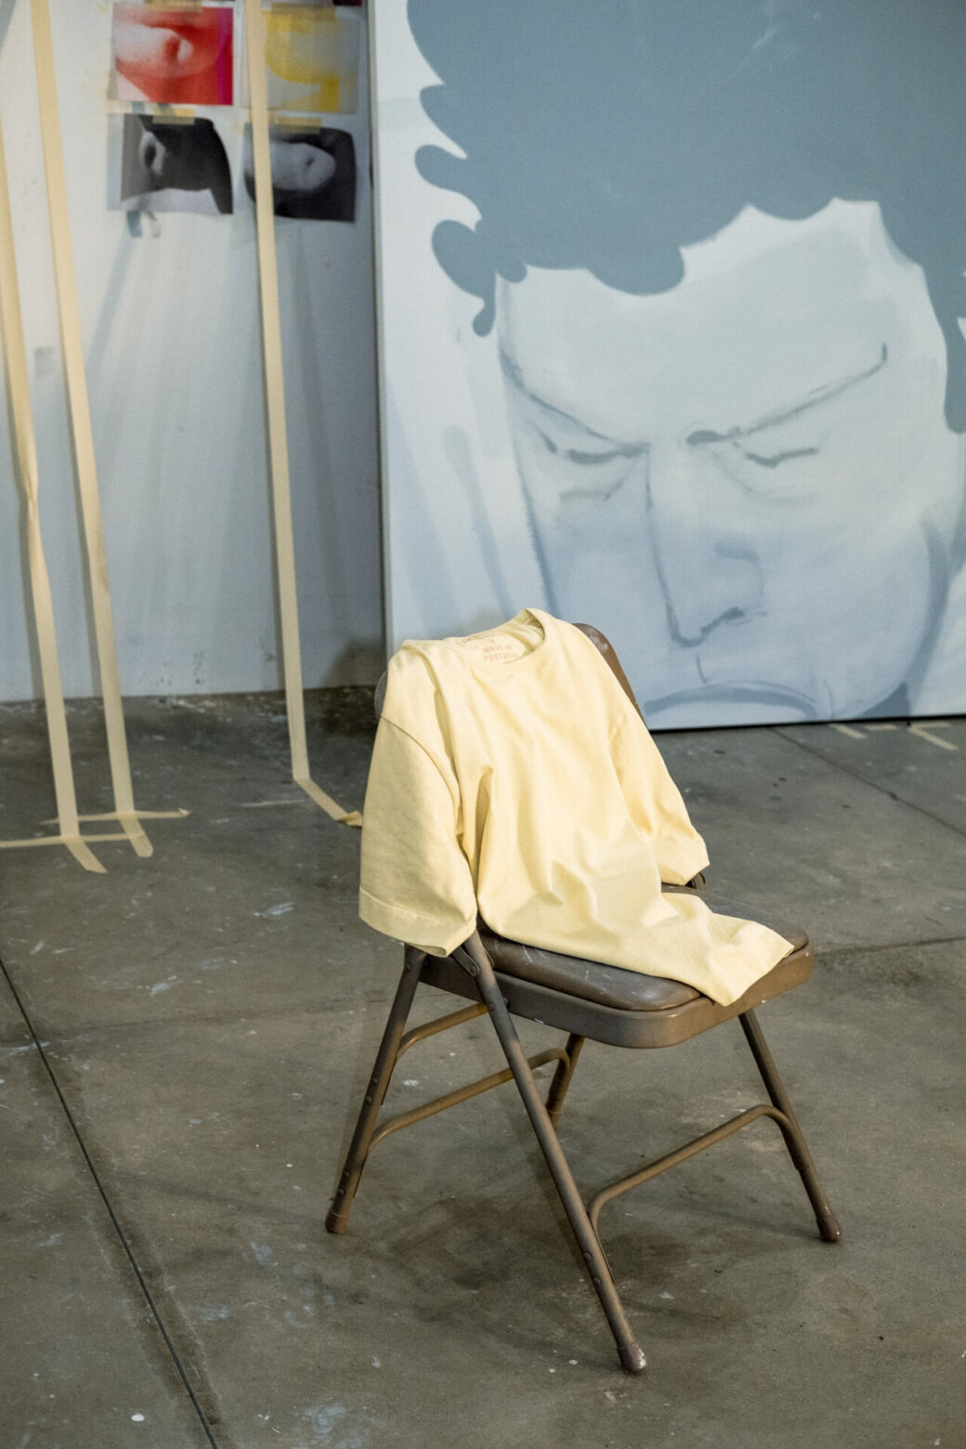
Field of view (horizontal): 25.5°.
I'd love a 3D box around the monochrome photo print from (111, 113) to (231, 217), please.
[{"bbox_3d":[-0.731,-1.337,5.101,0.279,0.218,0.030,-3,16,-21],"label":"monochrome photo print"}]

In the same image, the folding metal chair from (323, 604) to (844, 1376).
[{"bbox_3d":[0.155,0.296,2.682,0.507,0.752,0.470,14,18,37],"label":"folding metal chair"}]

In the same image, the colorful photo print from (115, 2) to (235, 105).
[{"bbox_3d":[-0.730,-1.583,5.038,0.279,0.218,0.020,-3,16,-21],"label":"colorful photo print"}]

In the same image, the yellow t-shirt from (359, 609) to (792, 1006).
[{"bbox_3d":[0.167,0.088,2.620,0.465,0.385,0.490,14,18,37],"label":"yellow t-shirt"}]

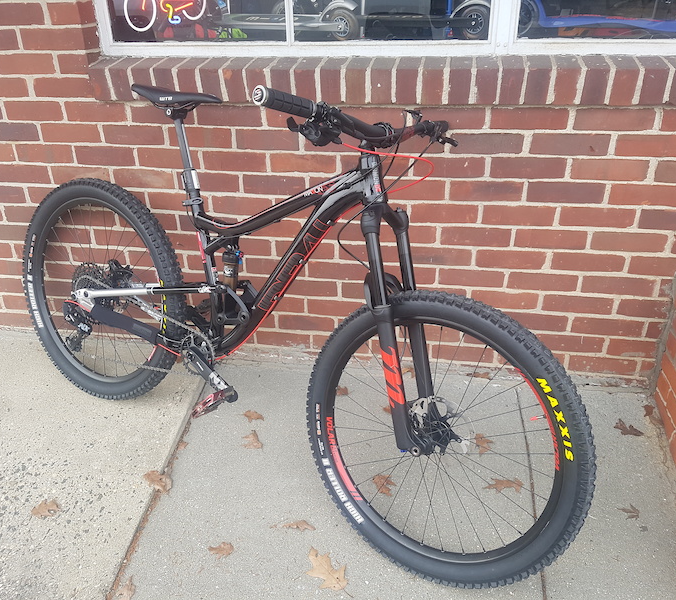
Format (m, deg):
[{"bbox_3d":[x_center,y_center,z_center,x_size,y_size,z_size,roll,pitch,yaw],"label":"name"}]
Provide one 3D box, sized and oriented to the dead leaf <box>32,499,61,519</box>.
[{"bbox_3d":[-0.797,0.568,1.637,0.080,0.022,0.061,-2,34,1],"label":"dead leaf"}]

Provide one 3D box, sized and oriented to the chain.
[{"bbox_3d":[-0.592,0.099,1.767,0.590,0.200,0.040,12,16,28],"label":"chain"}]

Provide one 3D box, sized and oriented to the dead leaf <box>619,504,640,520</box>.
[{"bbox_3d":[0.755,0.551,1.558,0.054,0.015,0.046,-2,34,1],"label":"dead leaf"}]

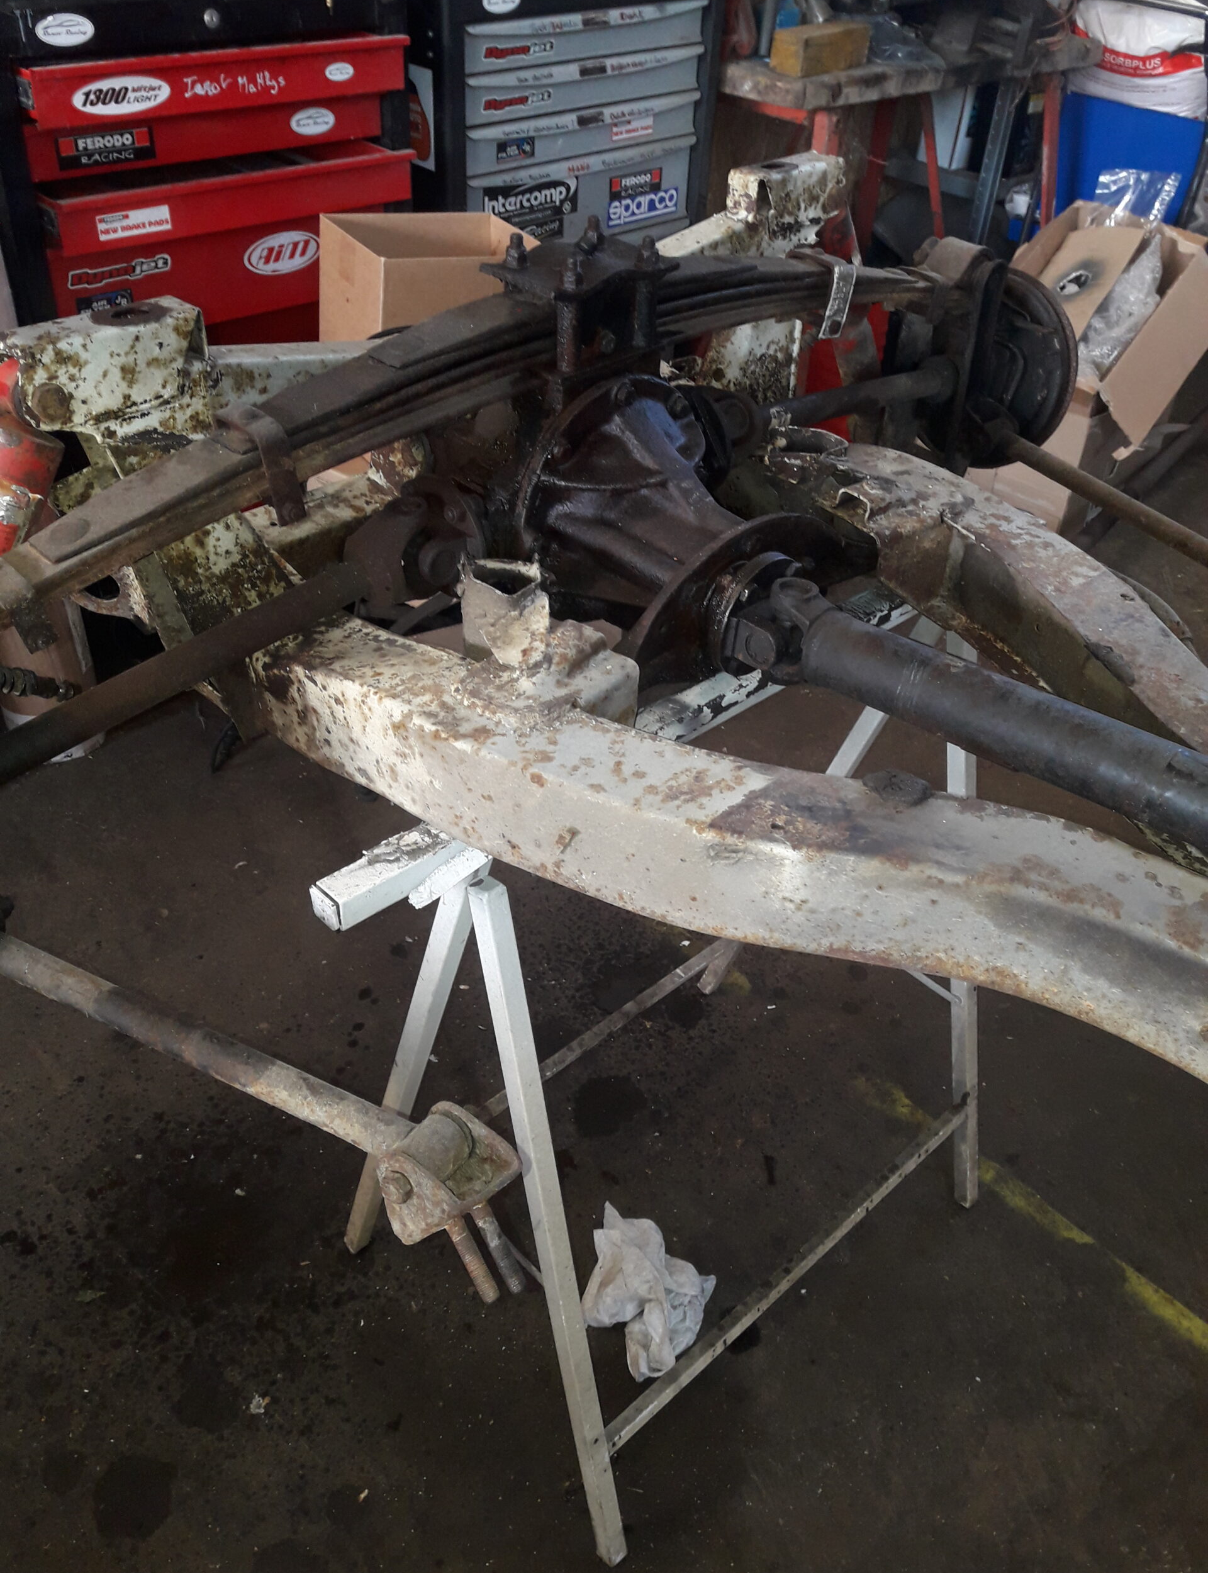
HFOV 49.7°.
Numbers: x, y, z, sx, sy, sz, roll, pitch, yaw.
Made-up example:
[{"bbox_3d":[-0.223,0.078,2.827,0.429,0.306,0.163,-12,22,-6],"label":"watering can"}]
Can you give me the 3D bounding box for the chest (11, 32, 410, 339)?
[{"bbox_3d":[-0.706,-0.797,2.227,0.670,1.000,0.540,-27,49,-33],"label":"chest"}]

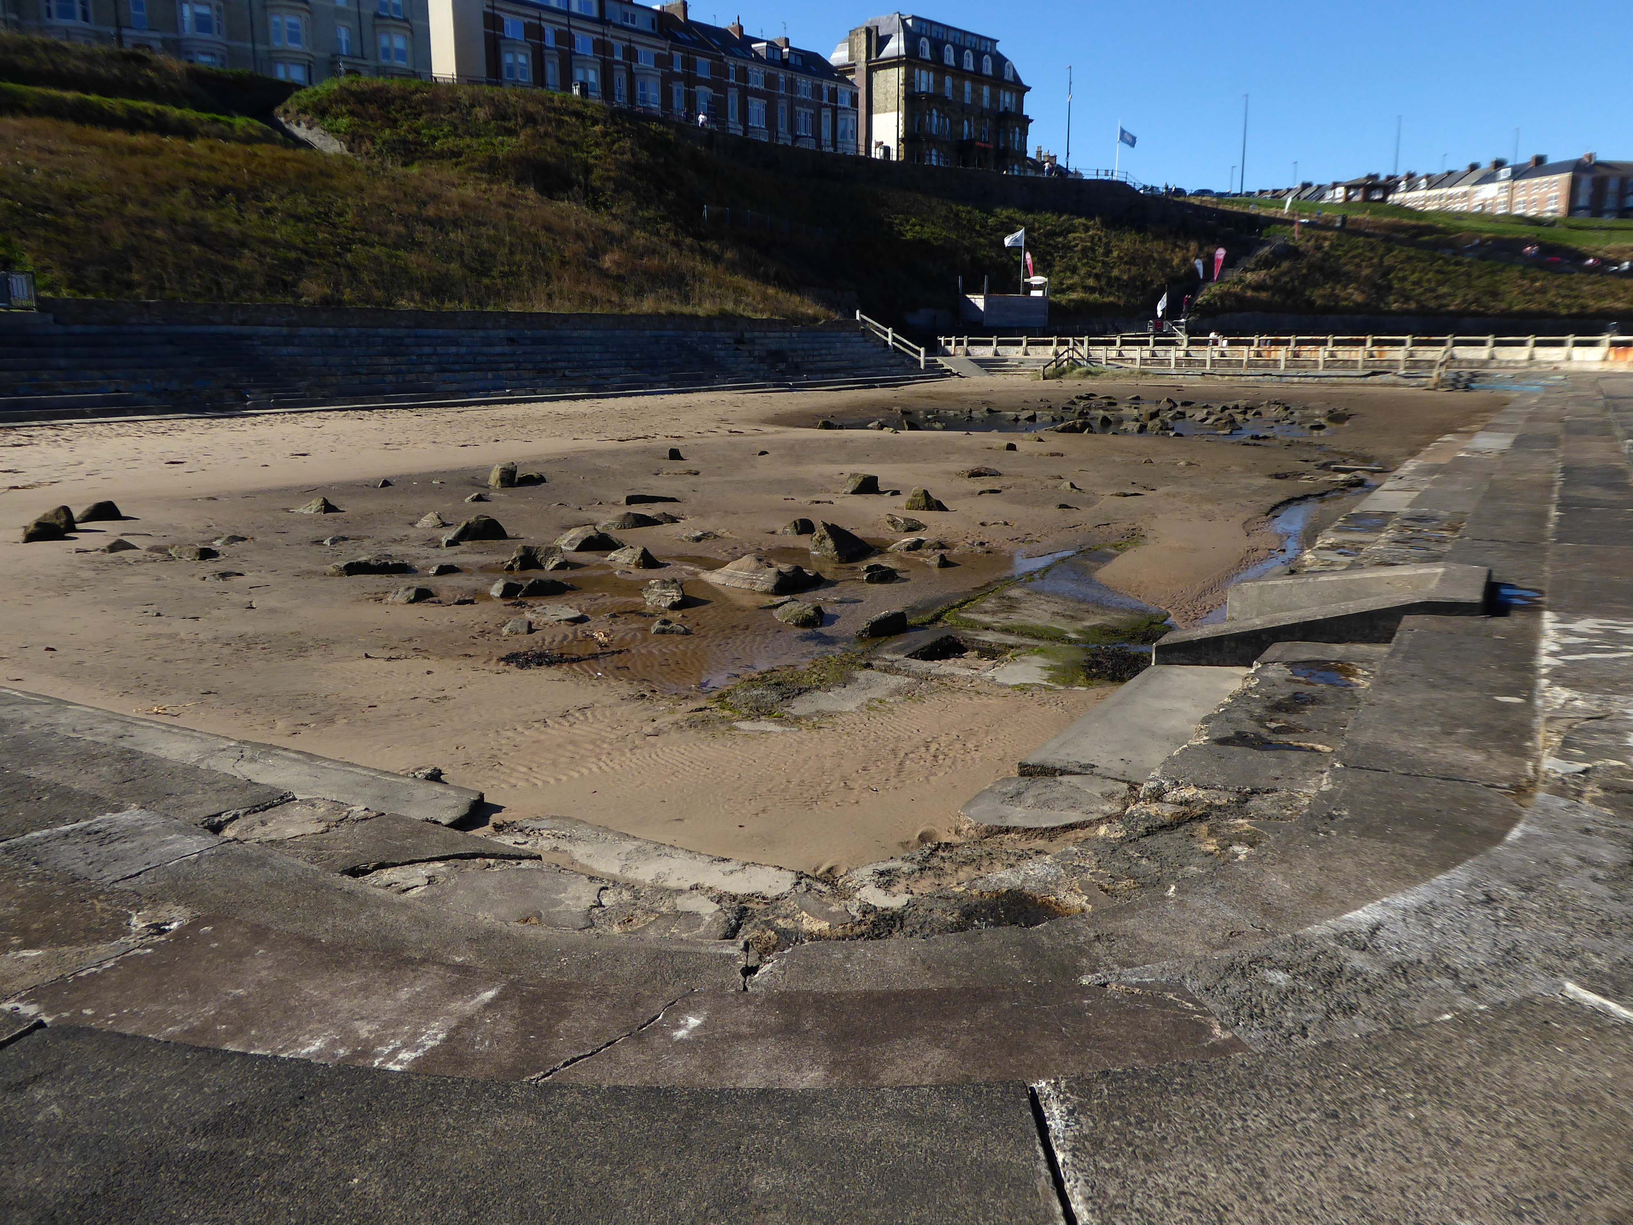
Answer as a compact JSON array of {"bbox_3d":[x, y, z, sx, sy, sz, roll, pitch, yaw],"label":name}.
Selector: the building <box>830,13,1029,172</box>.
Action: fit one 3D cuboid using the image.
[{"bbox_3d":[12.902,-55.061,139.740,12.500,16.000,22.093,11,16,42],"label":"building"}]

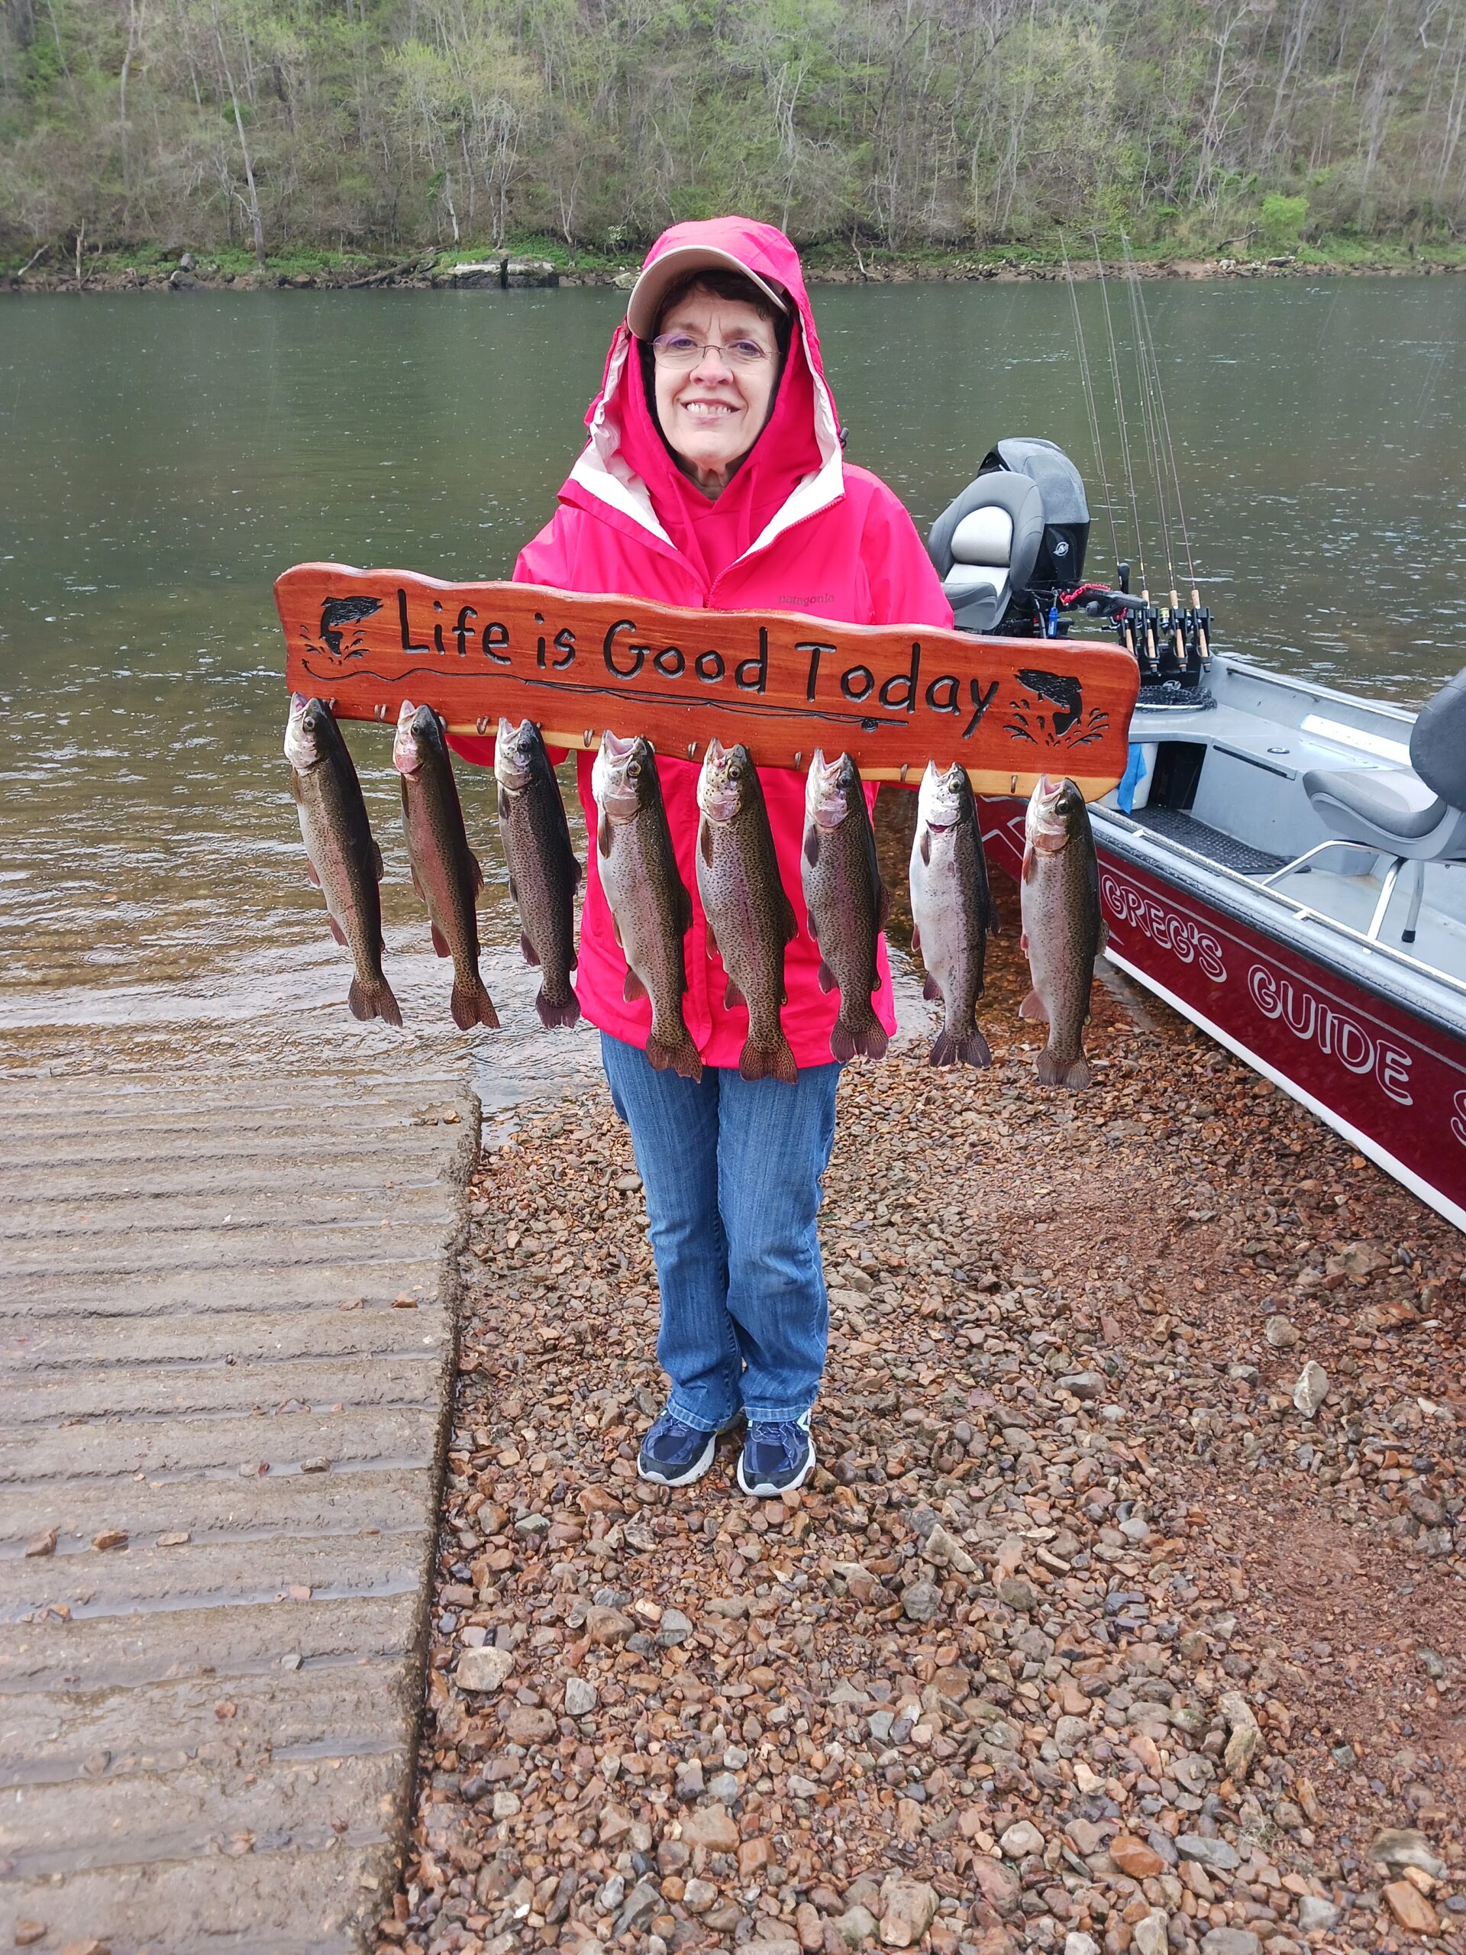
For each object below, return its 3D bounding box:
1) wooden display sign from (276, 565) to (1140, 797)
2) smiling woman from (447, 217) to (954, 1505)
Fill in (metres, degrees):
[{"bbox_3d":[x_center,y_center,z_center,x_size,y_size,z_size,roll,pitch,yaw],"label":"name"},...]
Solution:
[{"bbox_3d":[-0.032,-0.278,1.432,0.800,0.138,0.030,7,22,4],"label":"wooden display sign"},{"bbox_3d":[-0.018,-0.007,1.840,0.540,1.630,0.460,3,26,7],"label":"smiling woman"}]

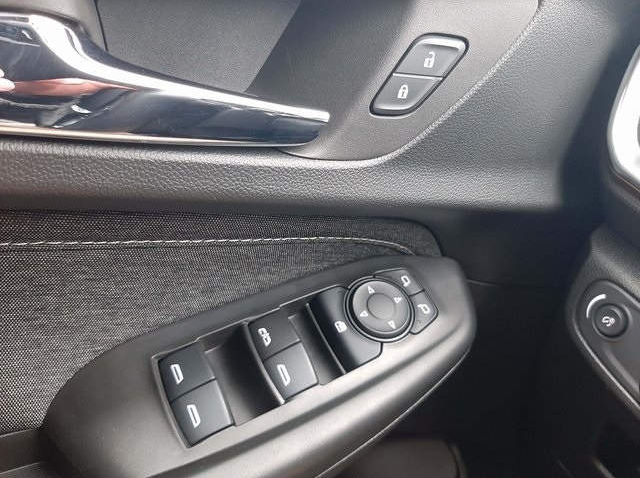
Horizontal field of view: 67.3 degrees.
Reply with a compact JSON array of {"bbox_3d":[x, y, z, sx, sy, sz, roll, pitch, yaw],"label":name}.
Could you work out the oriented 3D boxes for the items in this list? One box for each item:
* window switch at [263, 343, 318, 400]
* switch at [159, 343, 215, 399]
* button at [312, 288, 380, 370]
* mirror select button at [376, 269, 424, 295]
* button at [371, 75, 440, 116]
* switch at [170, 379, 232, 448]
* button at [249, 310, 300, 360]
[{"bbox_3d":[-0.013,0.060,0.217,0.019,0.011,0.021,-18,62,-27],"label":"window switch"},{"bbox_3d":[-0.057,0.057,0.206,0.019,0.011,0.019,-18,62,-27],"label":"switch"},{"bbox_3d":[0.012,0.044,0.236,0.024,0.010,0.040,-18,62,-27],"label":"button"},{"bbox_3d":[0.042,0.024,0.258,0.022,0.007,0.019,-18,62,-27],"label":"mirror select button"},{"bbox_3d":[0.042,-0.071,0.238,0.037,0.020,0.008,-4,31,-22],"label":"button"},{"bbox_3d":[-0.048,0.072,0.198,0.020,0.011,0.020,-18,62,-27],"label":"switch"},{"bbox_3d":[-0.022,0.045,0.225,0.020,0.011,0.019,-18,62,-27],"label":"button"}]

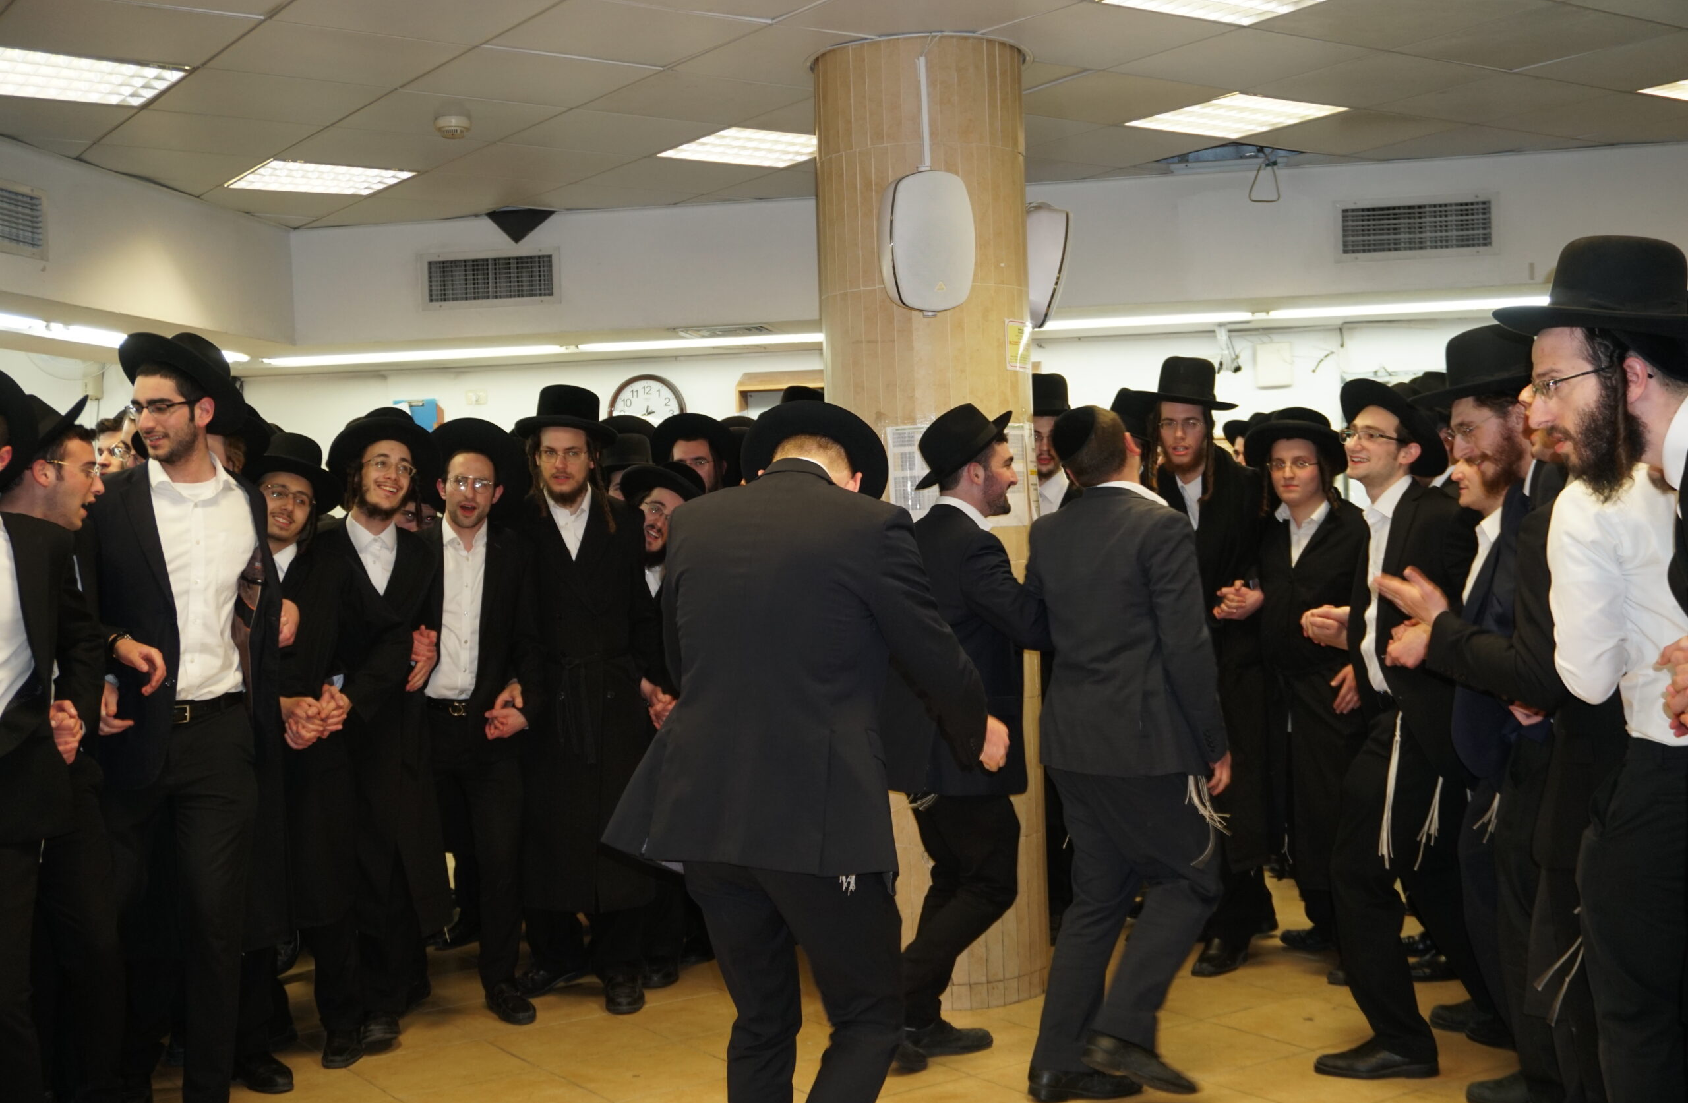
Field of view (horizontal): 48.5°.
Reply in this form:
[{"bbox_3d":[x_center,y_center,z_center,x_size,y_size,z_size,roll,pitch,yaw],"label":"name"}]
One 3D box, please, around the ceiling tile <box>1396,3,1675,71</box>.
[{"bbox_3d":[2.044,-1.522,5.553,0.600,0.020,0.600,-2,1,-35],"label":"ceiling tile"}]

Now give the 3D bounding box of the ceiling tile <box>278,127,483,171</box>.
[{"bbox_3d":[-1.637,-1.433,6.658,0.600,0.020,0.600,-3,1,-35],"label":"ceiling tile"}]

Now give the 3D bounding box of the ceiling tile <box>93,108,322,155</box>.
[{"bbox_3d":[-2.127,-1.413,6.320,0.600,0.020,0.600,-2,1,-35],"label":"ceiling tile"}]

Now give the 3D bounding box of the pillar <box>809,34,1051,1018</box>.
[{"bbox_3d":[0.265,-0.084,5.630,0.616,2.758,0.616,-2,1,0],"label":"pillar"}]

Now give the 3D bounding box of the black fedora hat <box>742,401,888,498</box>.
[{"bbox_3d":[-0.057,-0.188,3.782,0.305,0.335,0.130,1,36,4],"label":"black fedora hat"}]

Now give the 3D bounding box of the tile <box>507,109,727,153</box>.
[{"bbox_3d":[-0.802,-1.456,6.509,0.600,0.020,0.600,-3,1,-35],"label":"tile"}]

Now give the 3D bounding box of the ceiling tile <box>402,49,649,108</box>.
[{"bbox_3d":[-0.950,-1.439,5.676,0.600,0.020,0.600,-2,1,-35],"label":"ceiling tile"}]

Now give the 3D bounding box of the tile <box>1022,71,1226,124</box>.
[{"bbox_3d":[0.876,-1.494,6.178,0.600,0.018,0.600,-3,1,-35],"label":"tile"}]

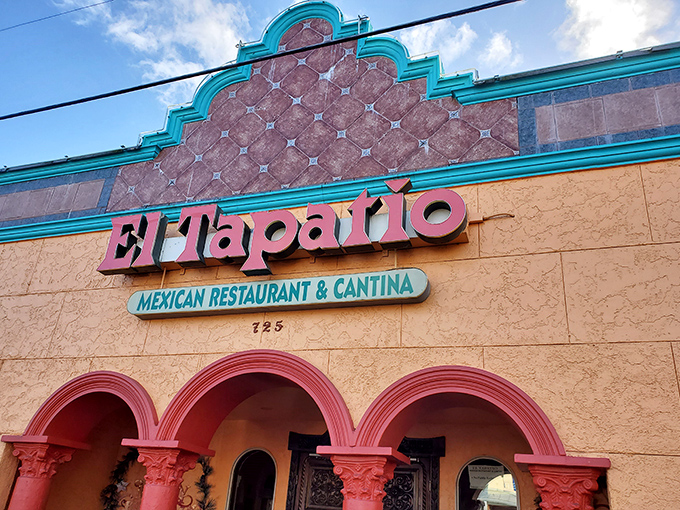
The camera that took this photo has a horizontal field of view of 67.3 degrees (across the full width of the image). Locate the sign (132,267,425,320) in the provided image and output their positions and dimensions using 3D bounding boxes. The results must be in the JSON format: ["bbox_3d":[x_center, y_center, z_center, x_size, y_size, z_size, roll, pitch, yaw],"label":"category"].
[{"bbox_3d":[-0.761,0.432,5.186,3.331,0.279,0.154,-5,-27,19],"label":"sign"}]

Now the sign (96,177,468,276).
[{"bbox_3d":[-0.760,-0.161,5.369,4.114,0.836,0.343,-5,-27,19],"label":"sign"}]

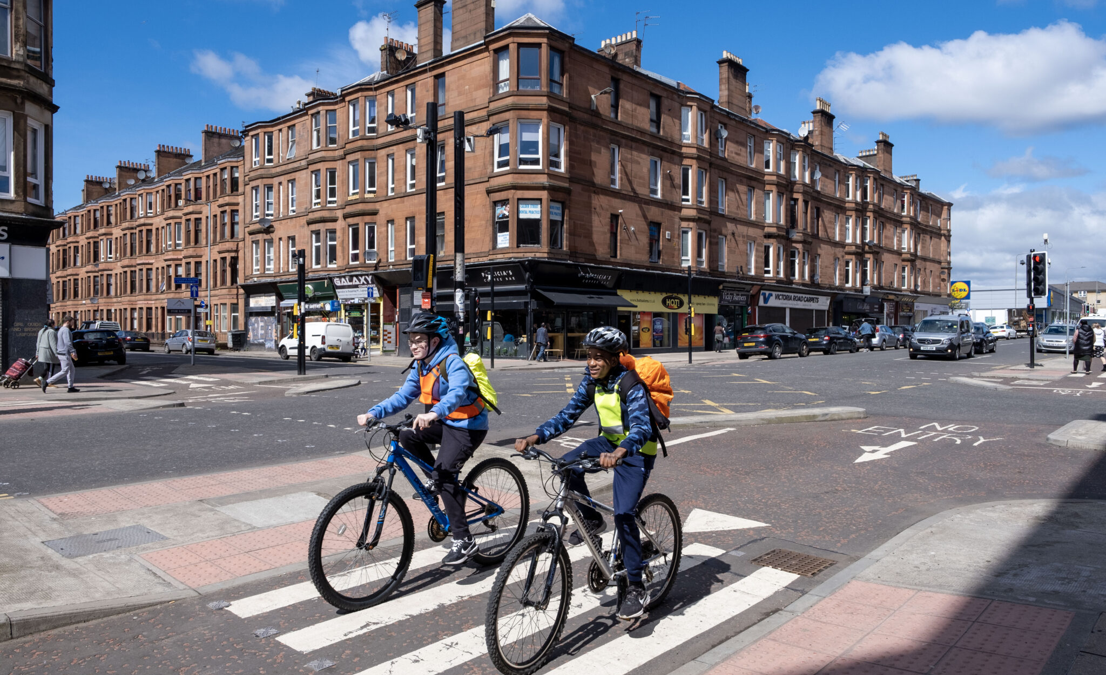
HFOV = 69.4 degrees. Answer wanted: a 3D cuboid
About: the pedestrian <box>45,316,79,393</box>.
[{"bbox_3d":[-11.193,0.384,18.200,0.700,1.740,0.480,0,1,-44],"label":"pedestrian"}]

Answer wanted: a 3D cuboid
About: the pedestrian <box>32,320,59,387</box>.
[{"bbox_3d":[-11.865,0.374,18.700,0.480,1.640,0.550,1,1,42],"label":"pedestrian"}]

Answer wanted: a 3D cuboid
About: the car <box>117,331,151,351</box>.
[{"bbox_3d":[-29.900,0.240,56.300,4.550,1.430,1.790,0,0,44],"label":"car"}]

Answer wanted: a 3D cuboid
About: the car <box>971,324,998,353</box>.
[{"bbox_3d":[22.450,0.040,42.600,1.800,1.550,4.200,1,1,41],"label":"car"}]

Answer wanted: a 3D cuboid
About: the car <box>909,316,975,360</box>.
[{"bbox_3d":[16.550,-0.030,33.950,1.850,1.830,4.320,1,1,40],"label":"car"}]

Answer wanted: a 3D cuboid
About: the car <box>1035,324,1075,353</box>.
[{"bbox_3d":[26.350,0.085,41.500,1.700,1.470,3.950,1,1,41],"label":"car"}]

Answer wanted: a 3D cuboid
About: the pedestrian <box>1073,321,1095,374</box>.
[{"bbox_3d":[16.250,0.322,24.500,0.560,1.650,0.360,1,1,37],"label":"pedestrian"}]

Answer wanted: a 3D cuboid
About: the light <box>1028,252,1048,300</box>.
[{"bbox_3d":[15.172,-1.962,25.000,0.360,1.430,0.530,0,1,-34],"label":"light"}]

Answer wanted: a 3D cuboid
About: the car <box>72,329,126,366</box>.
[{"bbox_3d":[-19.600,0.420,34.100,1.780,1.460,4.150,0,0,-45],"label":"car"}]

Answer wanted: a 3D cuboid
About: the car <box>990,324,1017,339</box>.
[{"bbox_3d":[44.200,-0.500,78.300,1.820,1.420,4.500,1,1,42],"label":"car"}]

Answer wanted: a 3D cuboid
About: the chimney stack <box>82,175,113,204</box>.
[{"bbox_3d":[-48.358,-15.591,85.547,0.750,2.950,3.150,0,0,43],"label":"chimney stack"}]

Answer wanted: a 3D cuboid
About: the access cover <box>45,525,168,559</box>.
[{"bbox_3d":[-3.150,1.440,5.650,0.600,0.030,0.645,1,1,43],"label":"access cover"}]

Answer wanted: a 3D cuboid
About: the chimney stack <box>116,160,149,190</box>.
[{"bbox_3d":[-40.700,-15.650,77.300,0.800,2.950,3.000,1,1,43],"label":"chimney stack"}]

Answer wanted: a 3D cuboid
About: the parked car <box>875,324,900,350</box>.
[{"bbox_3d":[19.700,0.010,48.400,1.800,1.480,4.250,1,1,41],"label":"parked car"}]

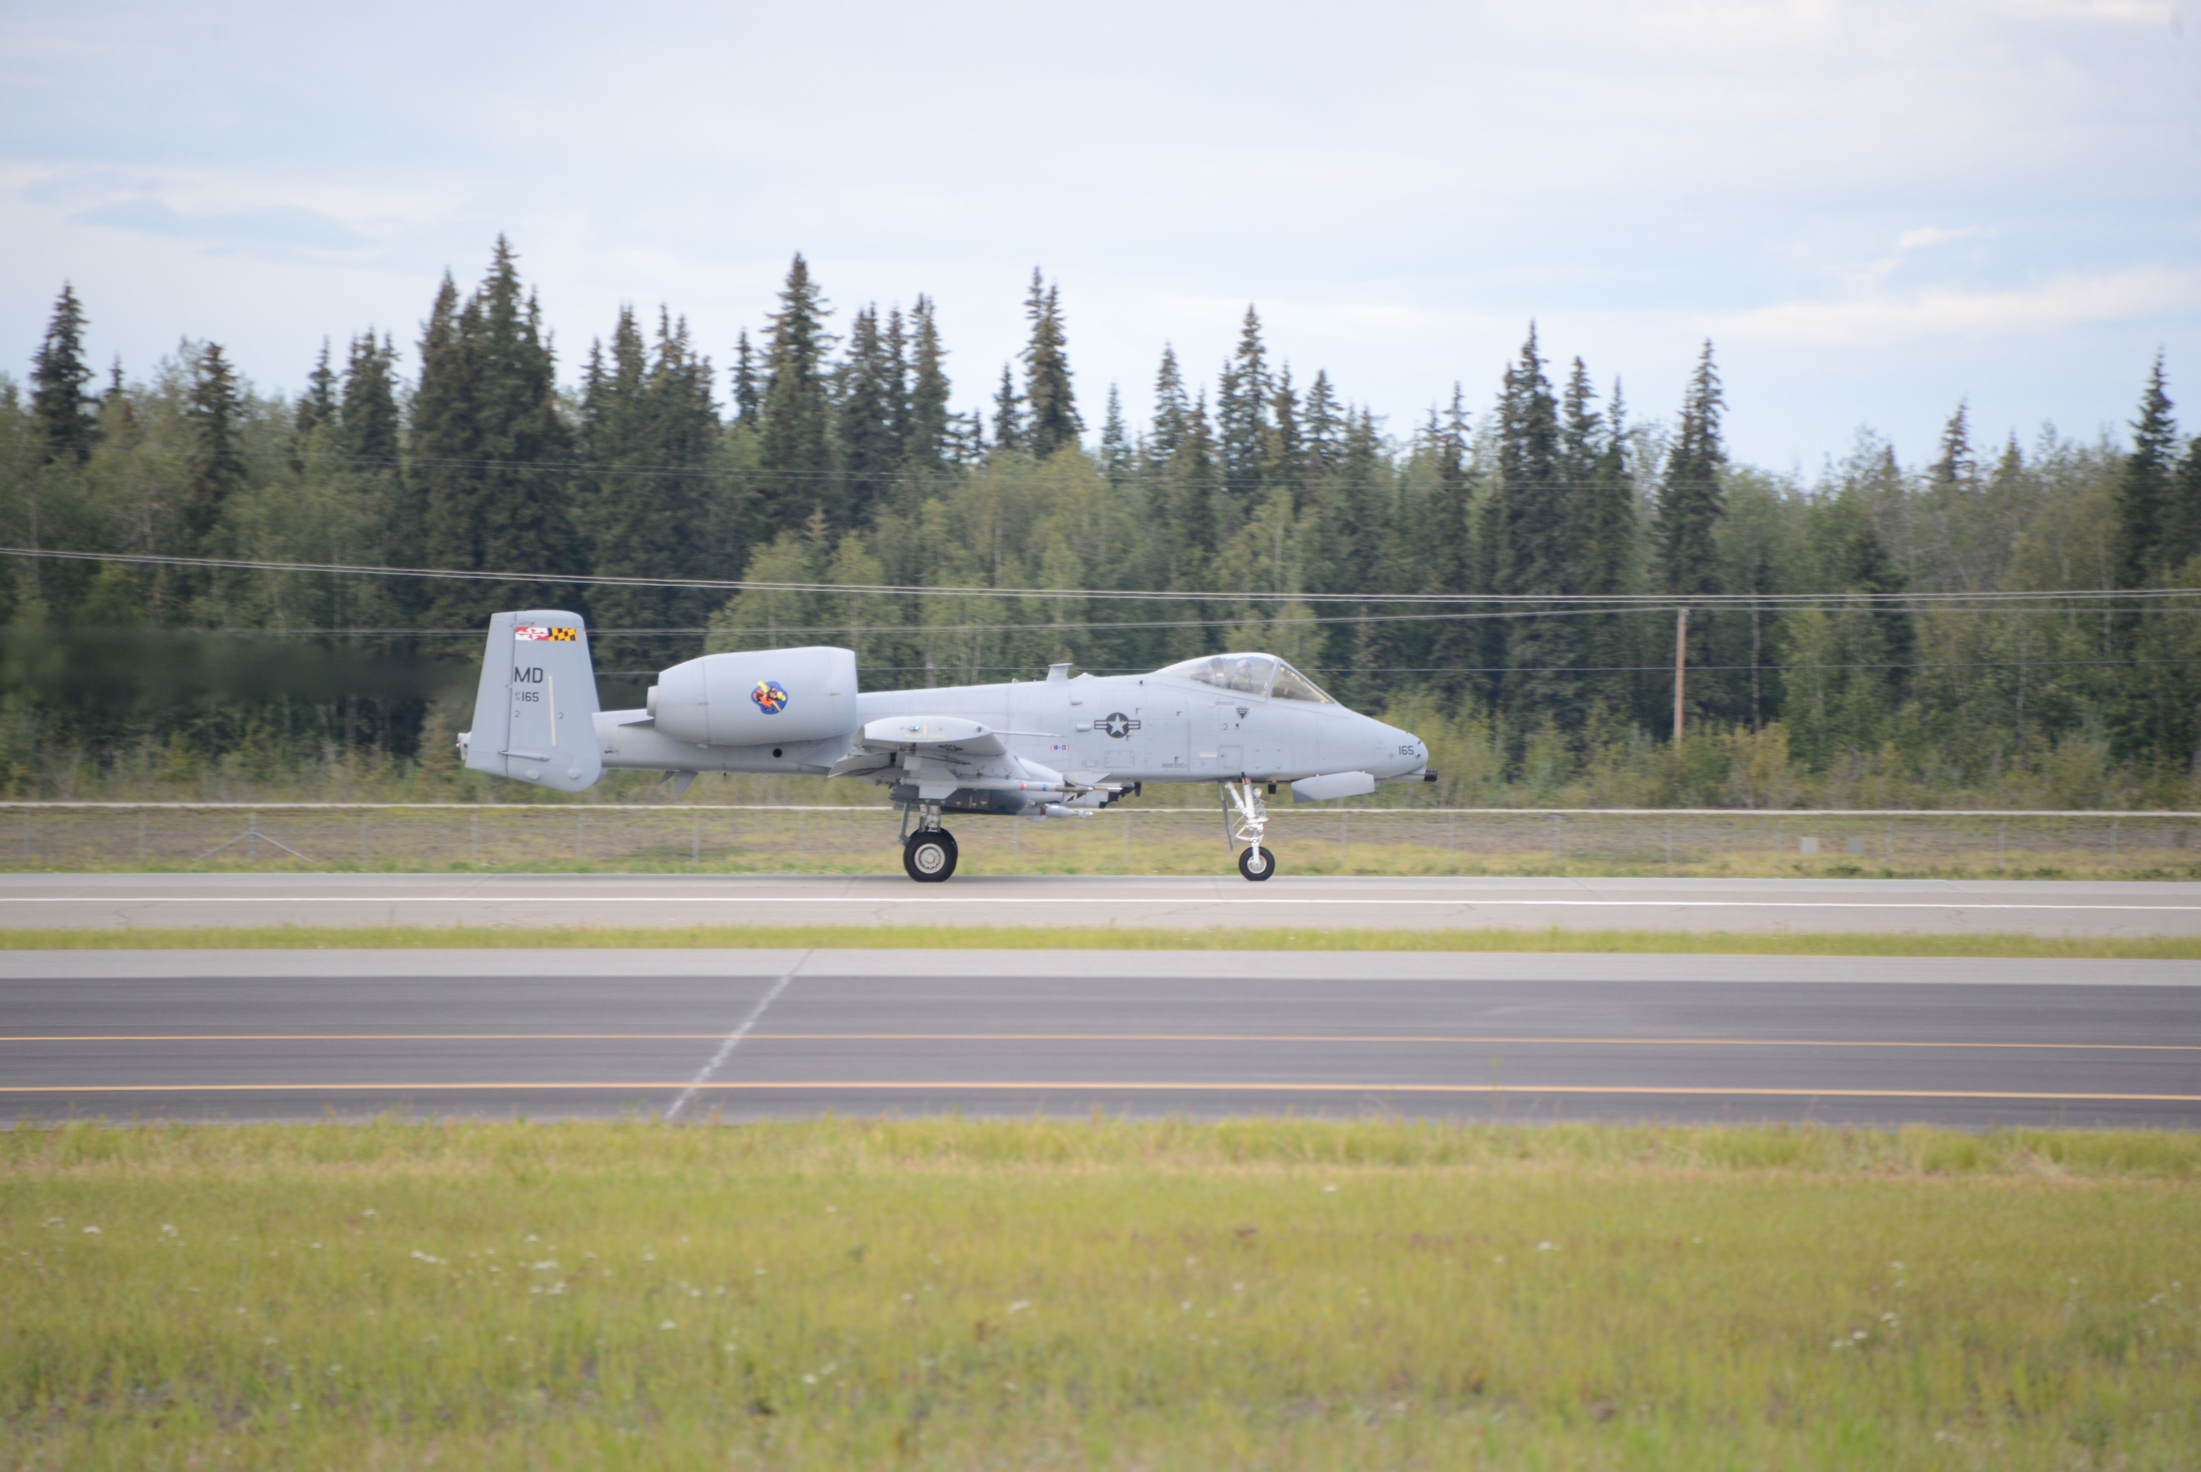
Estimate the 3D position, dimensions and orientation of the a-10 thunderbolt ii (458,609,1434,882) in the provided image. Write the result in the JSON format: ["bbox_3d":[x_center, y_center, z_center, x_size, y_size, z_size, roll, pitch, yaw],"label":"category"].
[{"bbox_3d":[-2.534,0.171,304.500,16.260,4.470,17.530,0,0,-1],"label":"a-10 thunderbolt ii"}]

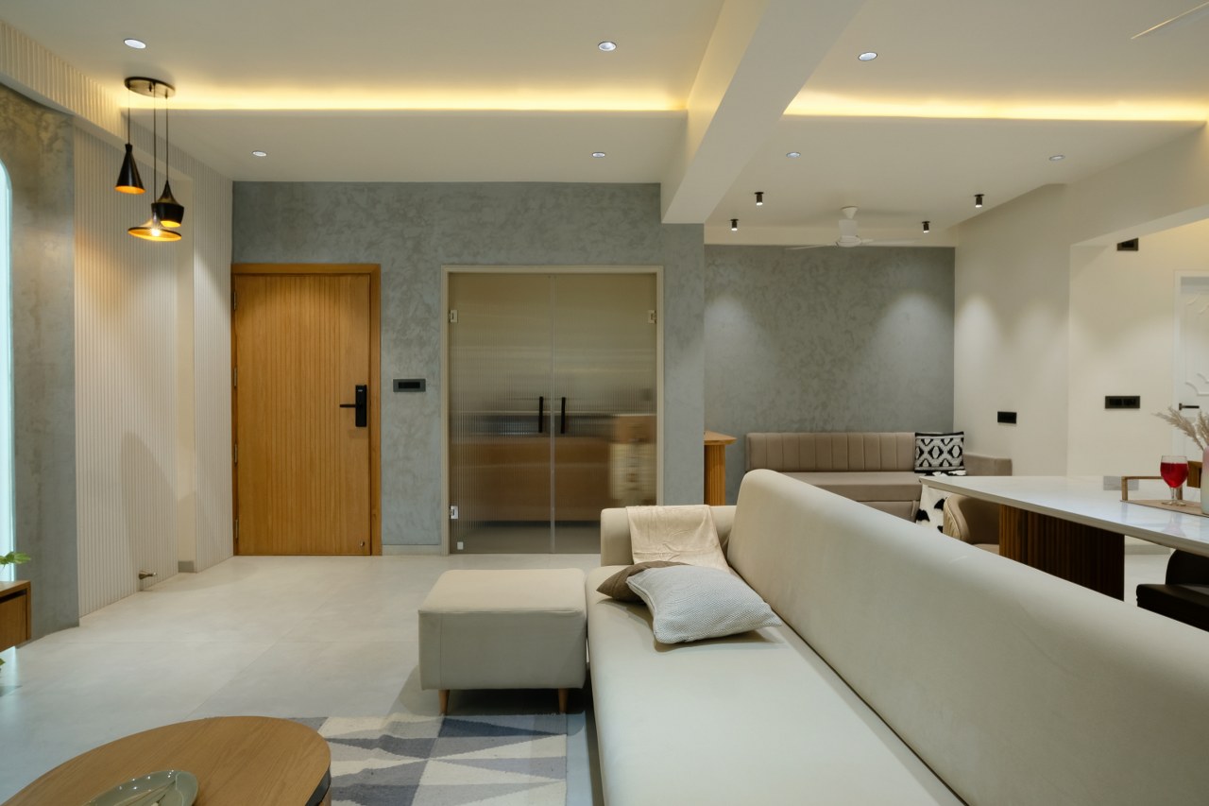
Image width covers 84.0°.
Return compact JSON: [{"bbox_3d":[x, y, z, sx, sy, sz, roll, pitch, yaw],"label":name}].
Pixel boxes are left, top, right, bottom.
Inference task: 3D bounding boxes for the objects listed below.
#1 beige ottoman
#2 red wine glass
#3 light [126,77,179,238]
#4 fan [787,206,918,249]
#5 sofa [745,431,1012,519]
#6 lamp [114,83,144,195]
[{"bbox_3d":[-0.370,0.932,2.683,0.590,0.420,0.570,0,1,-2],"label":"beige ottoman"},{"bbox_3d":[2.203,0.298,2.595,0.080,0.182,0.080,0,1,-2],"label":"red wine glass"},{"bbox_3d":[-2.362,-1.264,3.491,0.300,0.770,0.310,0,1,-2],"label":"light"},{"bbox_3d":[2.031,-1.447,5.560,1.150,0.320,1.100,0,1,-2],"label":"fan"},{"bbox_3d":[2.309,0.688,5.830,1.980,0.820,0.920,0,1,-2],"label":"sofa"},{"bbox_3d":[-2.472,-1.365,3.491,0.140,0.508,0.140,0,1,-2],"label":"lamp"}]

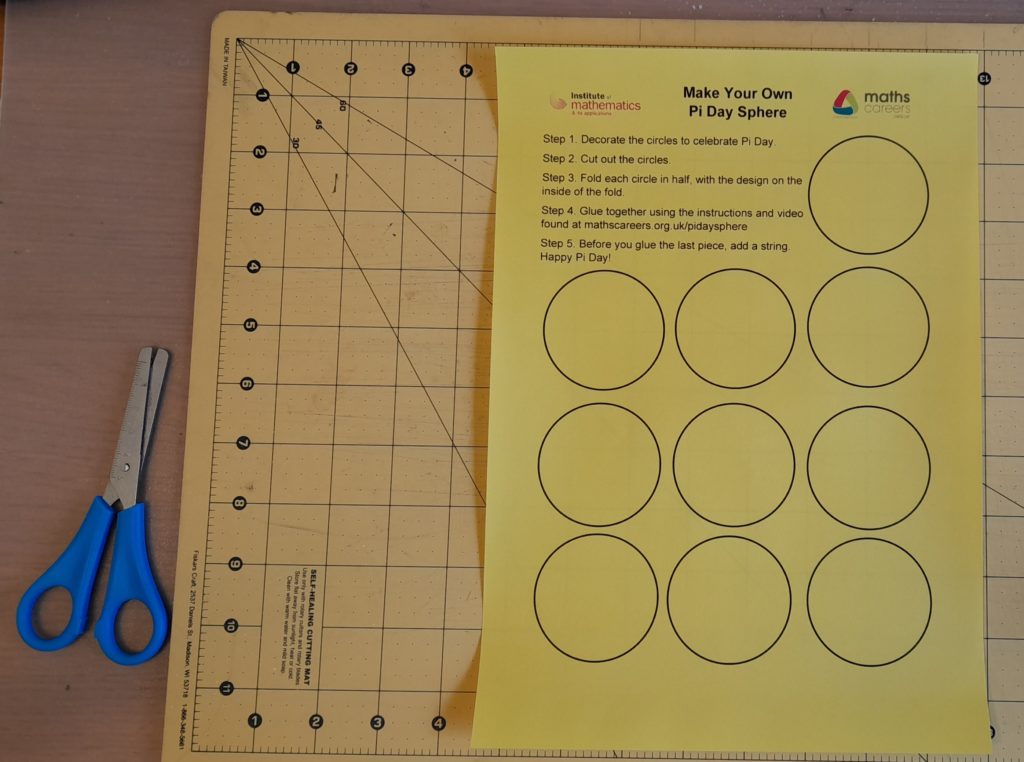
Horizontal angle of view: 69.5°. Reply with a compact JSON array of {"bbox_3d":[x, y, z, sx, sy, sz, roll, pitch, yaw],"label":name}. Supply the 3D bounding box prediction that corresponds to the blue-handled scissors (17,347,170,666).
[{"bbox_3d":[-0.164,0.050,0.308,0.063,0.010,0.130,10,86,0],"label":"blue-handled scissors"}]

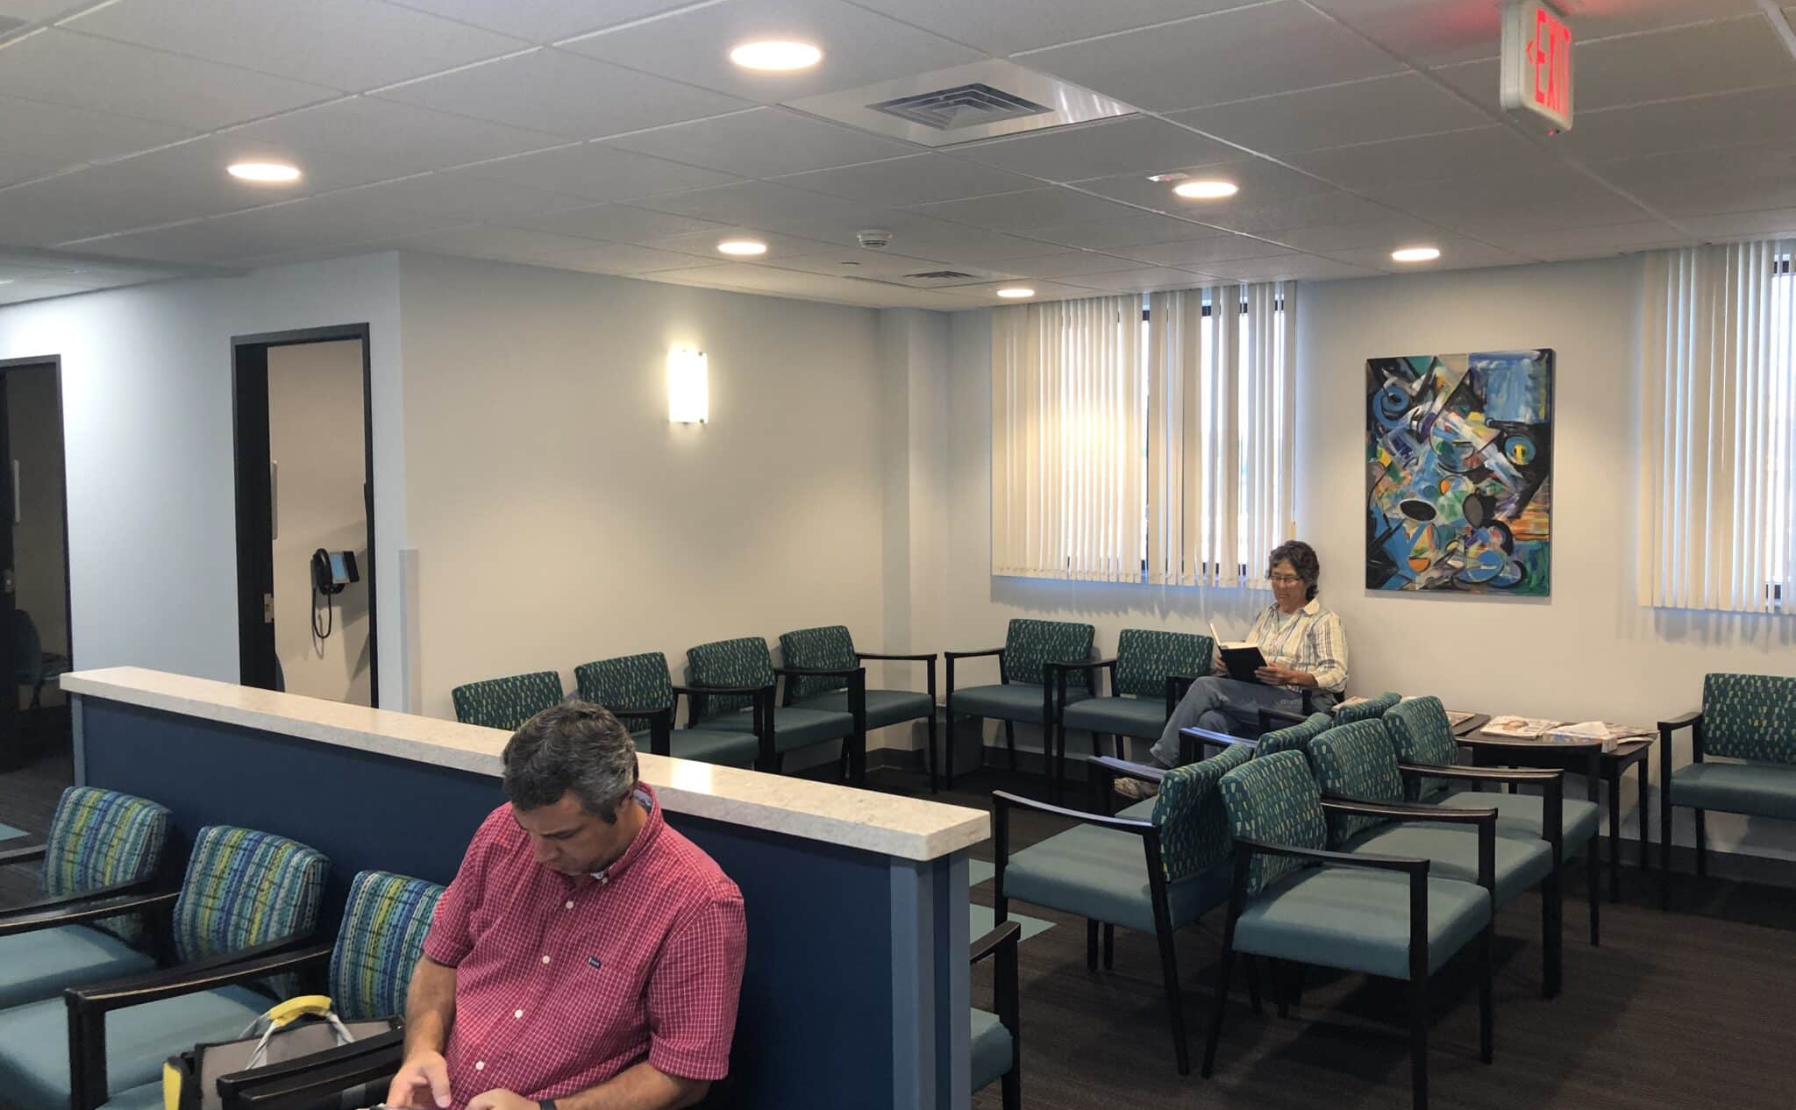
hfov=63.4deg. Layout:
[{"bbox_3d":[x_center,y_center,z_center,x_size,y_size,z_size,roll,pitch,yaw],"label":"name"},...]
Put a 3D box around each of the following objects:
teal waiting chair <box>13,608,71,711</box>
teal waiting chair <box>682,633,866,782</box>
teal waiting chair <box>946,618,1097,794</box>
[{"bbox_3d":[-4.920,0.688,8.476,0.530,0.820,0.570,2,5,38],"label":"teal waiting chair"},{"bbox_3d":[-0.601,0.811,6.538,0.630,0.810,0.610,3,5,37],"label":"teal waiting chair"},{"bbox_3d":[0.630,0.744,7.091,0.590,0.810,0.610,2,5,38],"label":"teal waiting chair"}]

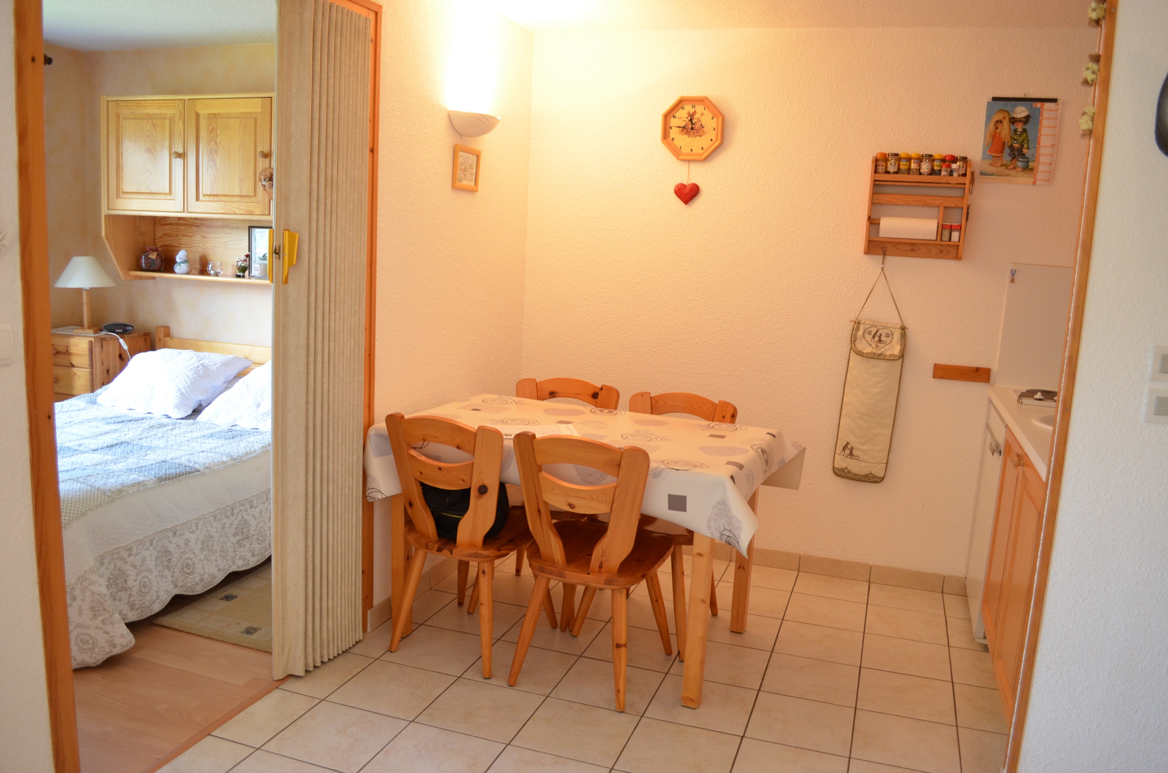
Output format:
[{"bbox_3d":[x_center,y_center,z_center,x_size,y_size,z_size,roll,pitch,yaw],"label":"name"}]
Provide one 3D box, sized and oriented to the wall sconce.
[{"bbox_3d":[-0.401,-1.009,3.407,0.120,0.090,0.310,5,9,19],"label":"wall sconce"}]

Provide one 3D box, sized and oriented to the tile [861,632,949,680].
[{"bbox_3d":[1.121,0.944,3.038,0.300,0.010,0.298,5,9,19],"label":"tile"}]

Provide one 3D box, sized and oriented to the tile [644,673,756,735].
[{"bbox_3d":[0.363,0.973,2.668,0.300,0.010,0.298,5,9,19],"label":"tile"}]

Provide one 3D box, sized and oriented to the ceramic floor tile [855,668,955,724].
[{"bbox_3d":[1.022,0.984,2.770,0.300,0.010,0.300,5,9,19],"label":"ceramic floor tile"}]

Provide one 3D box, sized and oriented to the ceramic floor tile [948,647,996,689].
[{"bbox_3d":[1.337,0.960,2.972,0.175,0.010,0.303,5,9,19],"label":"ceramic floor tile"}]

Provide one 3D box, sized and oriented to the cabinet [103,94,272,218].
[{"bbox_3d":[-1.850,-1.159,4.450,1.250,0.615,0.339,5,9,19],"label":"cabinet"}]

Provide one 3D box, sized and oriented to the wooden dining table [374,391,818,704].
[{"bbox_3d":[-0.023,0.521,3.094,1.280,0.754,0.790,6,9,22],"label":"wooden dining table"}]

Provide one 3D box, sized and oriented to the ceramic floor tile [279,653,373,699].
[{"bbox_3d":[-0.800,0.912,2.768,0.170,0.010,0.303,5,9,19],"label":"ceramic floor tile"}]

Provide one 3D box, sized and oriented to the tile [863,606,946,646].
[{"bbox_3d":[1.224,0.909,3.324,0.299,0.010,0.303,5,9,19],"label":"tile"}]

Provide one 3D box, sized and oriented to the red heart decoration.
[{"bbox_3d":[0.445,-0.835,3.790,0.111,0.094,0.025,5,9,19],"label":"red heart decoration"}]

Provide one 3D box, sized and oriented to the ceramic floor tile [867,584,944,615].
[{"bbox_3d":[1.320,0.875,3.588,0.299,0.010,0.264,5,9,19],"label":"ceramic floor tile"}]

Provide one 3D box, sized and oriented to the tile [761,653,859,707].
[{"bbox_3d":[0.744,0.959,2.851,0.300,0.010,0.298,5,9,19],"label":"tile"}]

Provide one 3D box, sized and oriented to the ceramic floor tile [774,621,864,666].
[{"bbox_3d":[0.847,0.926,3.151,0.300,0.010,0.300,5,9,19],"label":"ceramic floor tile"}]

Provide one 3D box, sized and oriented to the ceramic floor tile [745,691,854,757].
[{"bbox_3d":[0.645,0.999,2.583,0.300,0.010,0.300,5,9,19],"label":"ceramic floor tile"}]

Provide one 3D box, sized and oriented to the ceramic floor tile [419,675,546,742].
[{"bbox_3d":[-0.301,0.959,2.585,0.300,0.010,0.298,5,9,19],"label":"ceramic floor tile"}]

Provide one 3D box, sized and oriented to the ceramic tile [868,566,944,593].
[{"bbox_3d":[1.365,0.817,3.699,0.299,0.079,0.010,5,9,19],"label":"ceramic tile"}]

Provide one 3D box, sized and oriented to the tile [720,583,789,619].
[{"bbox_3d":[0.666,0.865,3.534,0.300,0.010,0.300,5,9,19],"label":"tile"}]

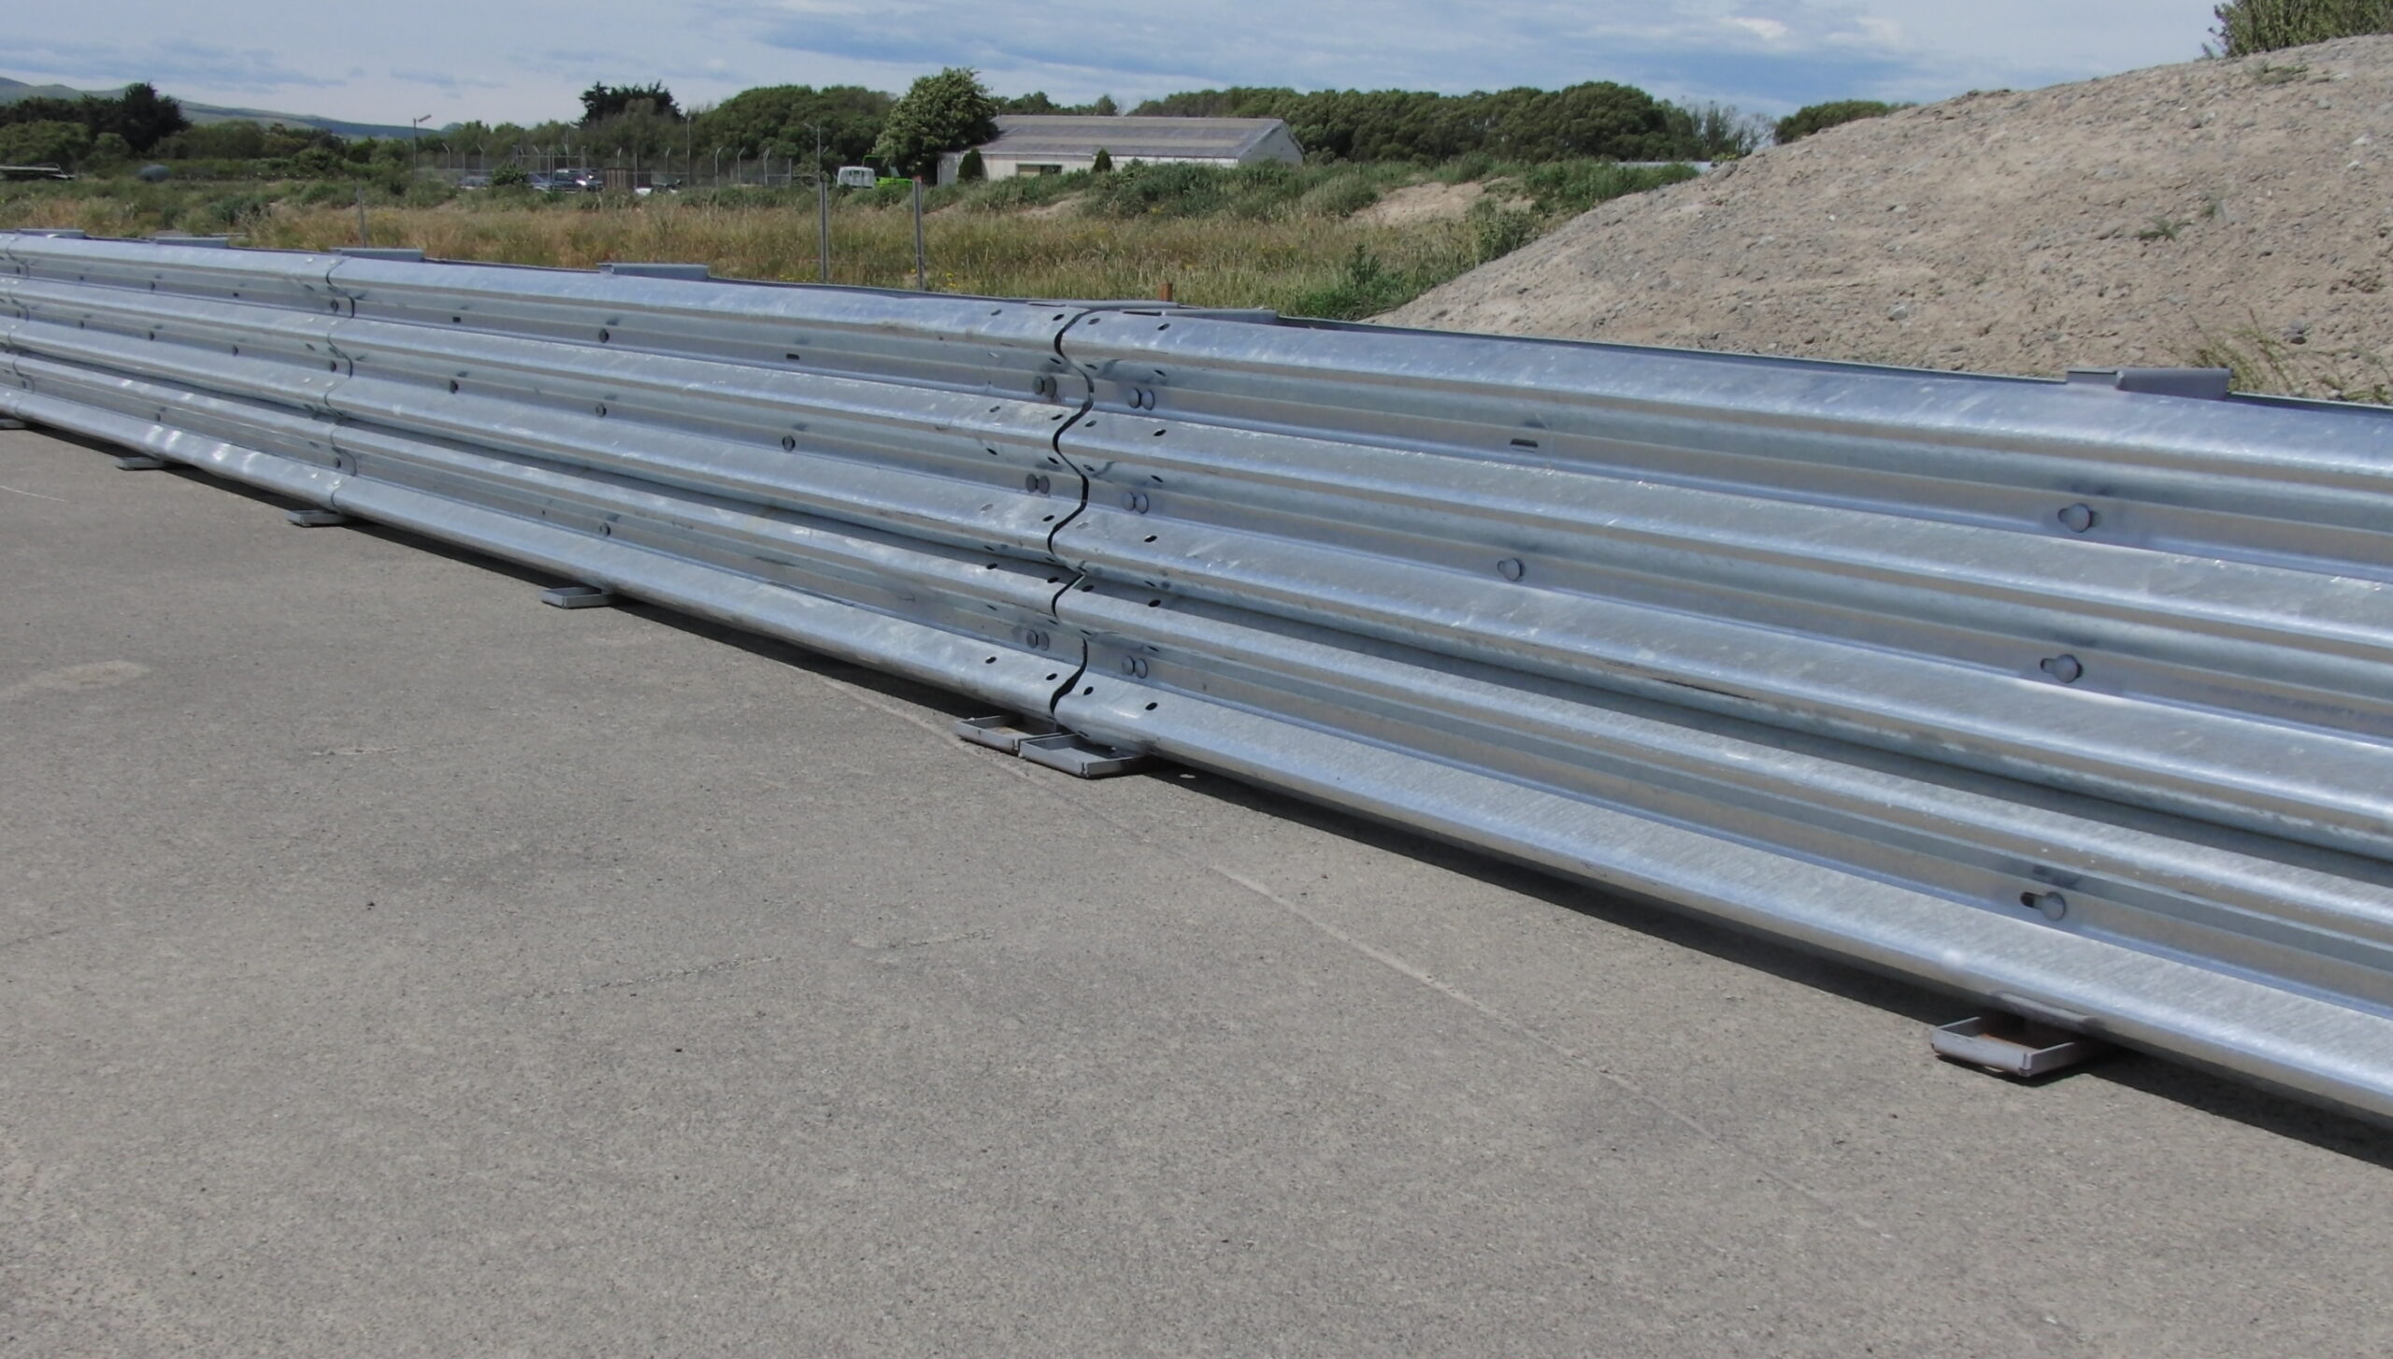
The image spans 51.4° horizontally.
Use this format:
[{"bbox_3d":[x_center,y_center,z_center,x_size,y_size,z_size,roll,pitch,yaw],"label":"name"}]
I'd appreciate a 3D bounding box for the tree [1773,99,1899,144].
[{"bbox_3d":[36.907,-30.284,142.200,8.300,5.800,7.500,0,11,0],"label":"tree"}]

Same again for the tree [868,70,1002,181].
[{"bbox_3d":[-14.252,-29.986,136.006,6.900,7.200,6.700,0,11,0],"label":"tree"}]

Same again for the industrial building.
[{"bbox_3d":[-4.228,-28.865,138.971,18.300,4.800,9.800,5,12,22],"label":"industrial building"}]

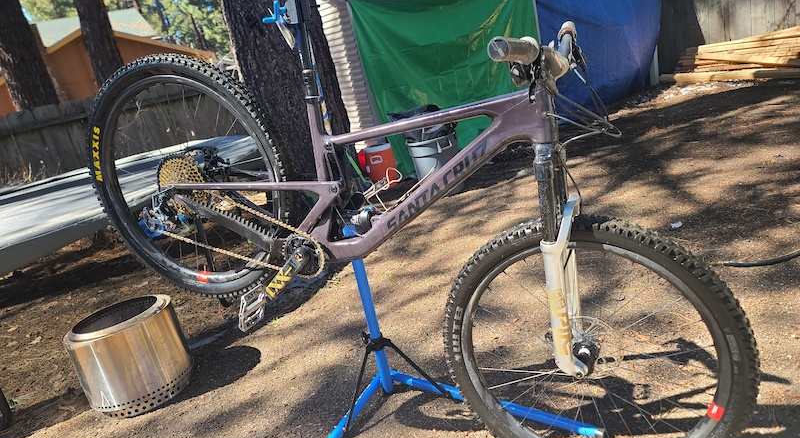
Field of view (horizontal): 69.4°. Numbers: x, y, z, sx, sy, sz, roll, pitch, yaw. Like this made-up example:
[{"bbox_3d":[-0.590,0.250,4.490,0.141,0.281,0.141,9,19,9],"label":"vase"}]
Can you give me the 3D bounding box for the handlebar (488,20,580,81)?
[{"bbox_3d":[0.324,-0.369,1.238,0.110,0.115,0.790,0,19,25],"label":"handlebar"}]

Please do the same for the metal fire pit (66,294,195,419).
[{"bbox_3d":[-1.321,0.674,2.863,0.497,0.420,0.497,-14,16,0],"label":"metal fire pit"}]

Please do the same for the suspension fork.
[{"bbox_3d":[0.397,0.096,1.378,0.108,0.568,0.166,0,19,26],"label":"suspension fork"}]

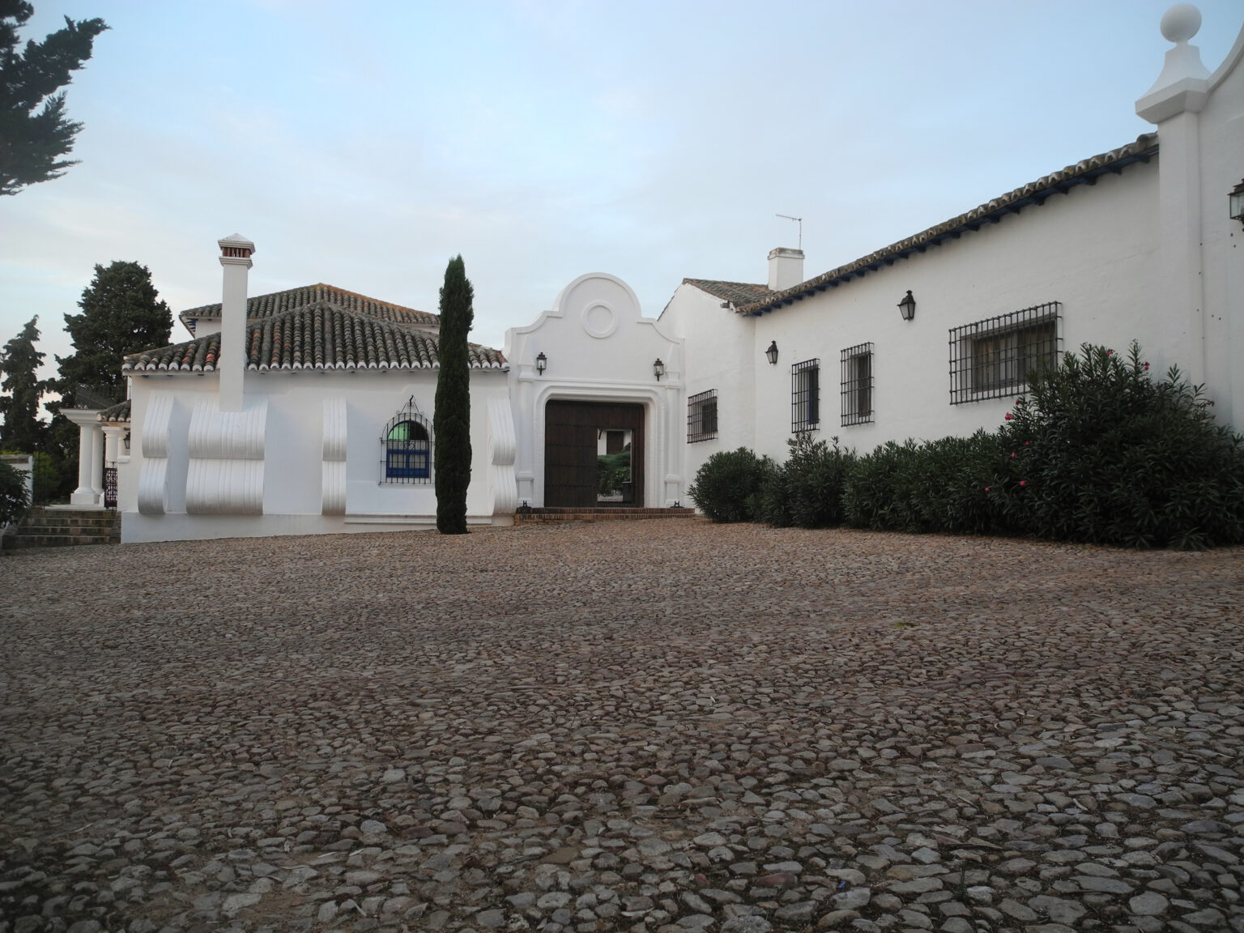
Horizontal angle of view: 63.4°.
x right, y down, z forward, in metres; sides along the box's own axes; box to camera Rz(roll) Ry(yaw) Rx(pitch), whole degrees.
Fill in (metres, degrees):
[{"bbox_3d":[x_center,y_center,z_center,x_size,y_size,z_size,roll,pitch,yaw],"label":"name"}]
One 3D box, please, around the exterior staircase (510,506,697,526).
[{"bbox_3d":[-0.525,1.329,27.134,5.100,0.430,0.850,1,-3,-16],"label":"exterior staircase"}]

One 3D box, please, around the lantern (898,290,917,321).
[{"bbox_3d":[5.094,-2.866,17.959,0.220,0.550,0.300,1,-3,-19],"label":"lantern"}]

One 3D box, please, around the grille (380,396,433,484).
[{"bbox_3d":[-5.386,-0.636,25.464,1.360,2.210,0.250,1,-3,-16],"label":"grille"}]

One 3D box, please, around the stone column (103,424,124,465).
[{"bbox_3d":[-13.768,-0.120,27.181,0.480,2.050,0.480,1,-3,-16],"label":"stone column"}]

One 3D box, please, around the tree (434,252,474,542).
[{"bbox_3d":[-3.797,-1.652,23.053,0.900,6.410,0.900,0,-3,0],"label":"tree"}]

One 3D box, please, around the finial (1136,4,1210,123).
[{"bbox_3d":[6.837,-4.923,12.266,0.740,1.430,0.740,1,-3,-19],"label":"finial"}]

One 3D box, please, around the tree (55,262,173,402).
[{"bbox_3d":[-21.293,-3.802,42.028,4.900,9.670,4.900,0,-3,0],"label":"tree"}]

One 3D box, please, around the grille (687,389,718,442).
[{"bbox_3d":[2.160,-1.304,26.849,0.160,1.260,1.800,1,-3,-17],"label":"grille"}]

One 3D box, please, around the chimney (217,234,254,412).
[{"bbox_3d":[-9.339,-3.462,24.319,0.800,4.380,0.800,1,-3,-16],"label":"chimney"}]

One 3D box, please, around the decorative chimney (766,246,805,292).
[{"bbox_3d":[4.664,-5.618,28.791,0.800,1.260,0.620,1,-3,-19],"label":"decorative chimney"}]

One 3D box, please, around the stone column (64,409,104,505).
[{"bbox_3d":[-14.006,-0.243,26.200,0.800,2.530,0.800,1,-3,-16],"label":"stone column"}]

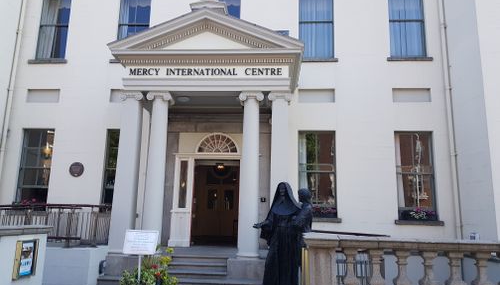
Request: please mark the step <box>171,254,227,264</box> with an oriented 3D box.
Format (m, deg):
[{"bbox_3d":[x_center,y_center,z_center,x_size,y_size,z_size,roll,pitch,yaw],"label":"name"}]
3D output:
[{"bbox_3d":[-1.058,2.552,8.206,1.311,0.155,0.338,1,-11,4],"label":"step"}]

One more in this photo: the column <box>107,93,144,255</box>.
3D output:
[{"bbox_3d":[-2.712,0.642,8.457,0.543,3.617,0.479,1,-11,4],"label":"column"}]

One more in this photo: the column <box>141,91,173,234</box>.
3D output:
[{"bbox_3d":[-2.075,0.651,8.431,0.564,3.617,0.508,1,-11,4],"label":"column"}]

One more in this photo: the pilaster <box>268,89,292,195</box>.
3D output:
[{"bbox_3d":[0.656,0.677,8.243,0.543,3.617,0.479,1,-11,4],"label":"pilaster"}]

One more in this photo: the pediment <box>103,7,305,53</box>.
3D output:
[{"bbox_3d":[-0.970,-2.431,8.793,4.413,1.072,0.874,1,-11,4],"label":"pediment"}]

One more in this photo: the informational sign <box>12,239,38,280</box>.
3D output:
[{"bbox_3d":[-3.174,1.663,5.357,0.078,0.536,0.451,1,-11,0],"label":"informational sign"}]

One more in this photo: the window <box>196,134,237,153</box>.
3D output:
[{"bbox_3d":[-0.892,0.023,10.520,1.184,0.578,0.113,1,-11,4],"label":"window"}]

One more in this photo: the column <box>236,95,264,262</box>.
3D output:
[{"bbox_3d":[0.022,0.673,8.297,0.564,3.617,0.508,1,-11,4],"label":"column"}]

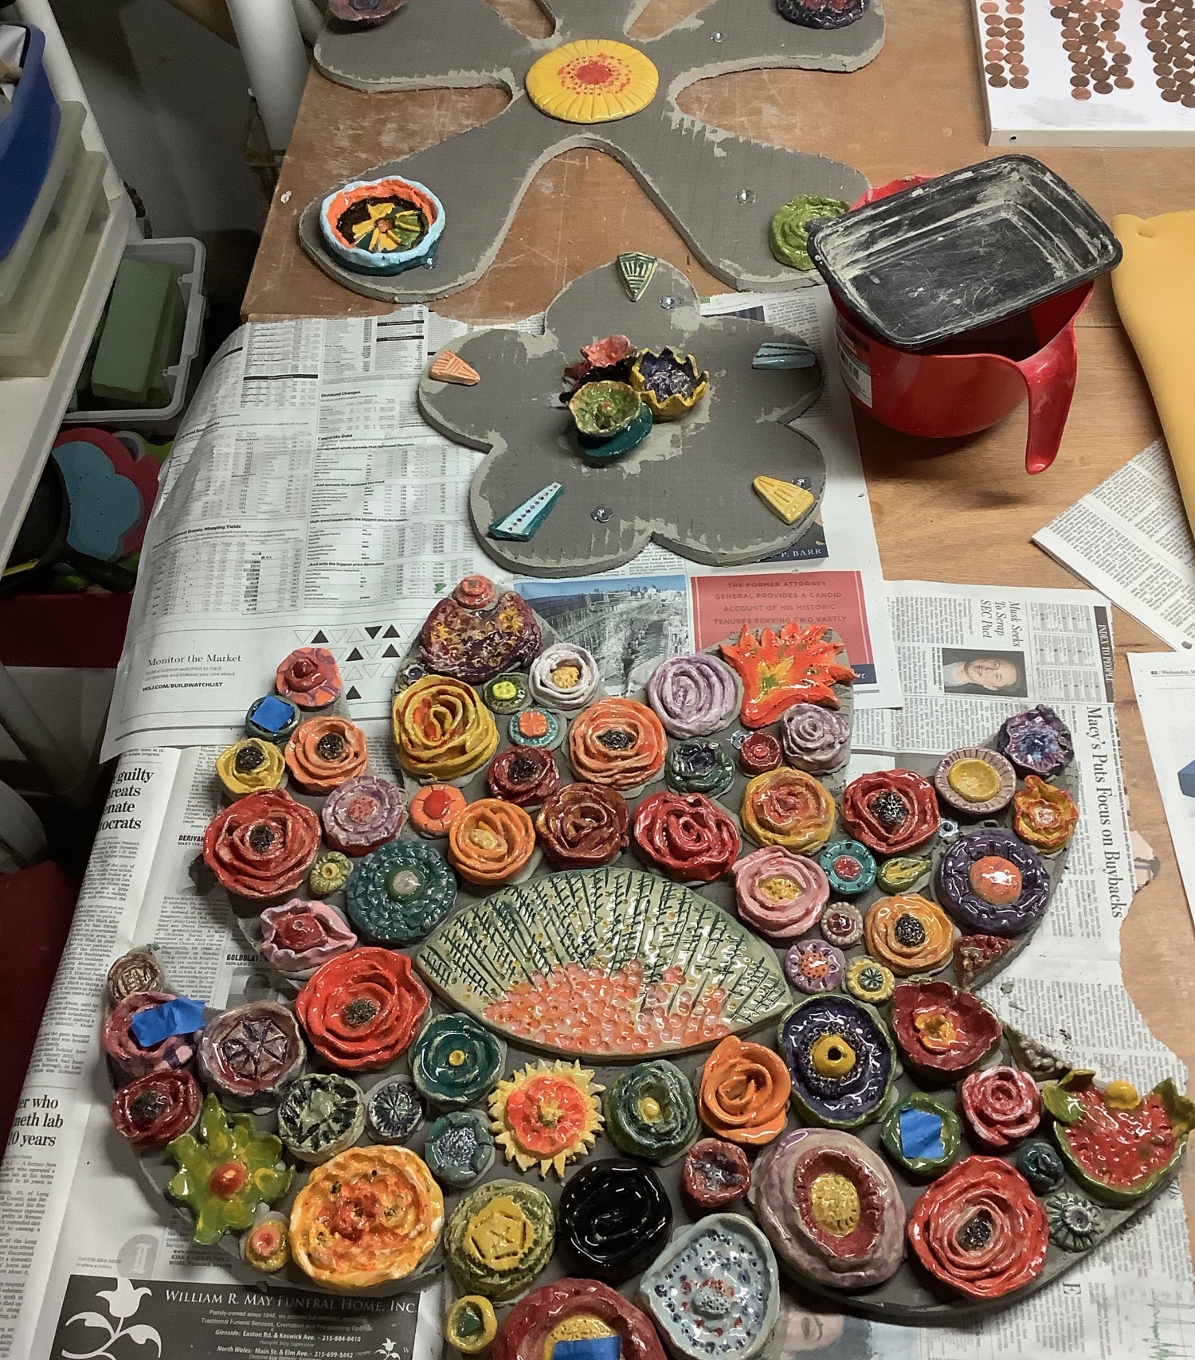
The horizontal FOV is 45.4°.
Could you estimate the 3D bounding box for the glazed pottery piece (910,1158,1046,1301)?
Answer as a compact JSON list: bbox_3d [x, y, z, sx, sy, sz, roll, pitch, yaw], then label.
[{"bbox_3d":[0.217,0.319,0.826,0.079,0.032,0.078,-5,57,0],"label":"glazed pottery piece"}]

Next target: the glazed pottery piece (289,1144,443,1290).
[{"bbox_3d":[-0.134,0.320,0.846,0.090,0.029,0.077,-5,57,0],"label":"glazed pottery piece"}]

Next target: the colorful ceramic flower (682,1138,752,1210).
[{"bbox_3d":[0.073,0.303,0.871,0.041,0.024,0.042,-4,57,0],"label":"colorful ceramic flower"}]

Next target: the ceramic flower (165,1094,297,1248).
[{"bbox_3d":[-0.227,0.303,0.885,0.080,0.024,0.090,-4,57,0],"label":"ceramic flower"}]

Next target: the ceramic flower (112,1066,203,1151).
[{"bbox_3d":[-0.274,0.268,0.889,0.050,0.026,0.046,-5,57,0],"label":"ceramic flower"}]

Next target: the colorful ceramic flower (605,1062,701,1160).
[{"bbox_3d":[0.033,0.268,0.895,0.059,0.025,0.060,-4,57,0],"label":"colorful ceramic flower"}]

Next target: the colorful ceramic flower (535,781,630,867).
[{"bbox_3d":[-0.010,0.098,0.986,0.064,0.025,0.059,-2,58,2],"label":"colorful ceramic flower"}]

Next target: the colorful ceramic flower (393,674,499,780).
[{"bbox_3d":[-0.109,0.032,1.032,0.077,0.029,0.081,-2,58,2],"label":"colorful ceramic flower"}]

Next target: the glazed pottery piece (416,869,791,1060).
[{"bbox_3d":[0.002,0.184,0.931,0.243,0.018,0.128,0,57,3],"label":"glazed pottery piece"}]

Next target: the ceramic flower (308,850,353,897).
[{"bbox_3d":[-0.186,0.133,0.993,0.030,0.017,0.032,-2,56,2],"label":"ceramic flower"}]

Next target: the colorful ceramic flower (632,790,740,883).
[{"bbox_3d":[0.062,0.107,0.977,0.072,0.022,0.066,-4,57,0],"label":"colorful ceramic flower"}]

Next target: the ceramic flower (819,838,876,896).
[{"bbox_3d":[0.172,0.127,0.978,0.038,0.013,0.038,-2,56,2],"label":"ceramic flower"}]

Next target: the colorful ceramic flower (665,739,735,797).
[{"bbox_3d":[0.074,0.062,1.028,0.049,0.022,0.049,-4,57,0],"label":"colorful ceramic flower"}]

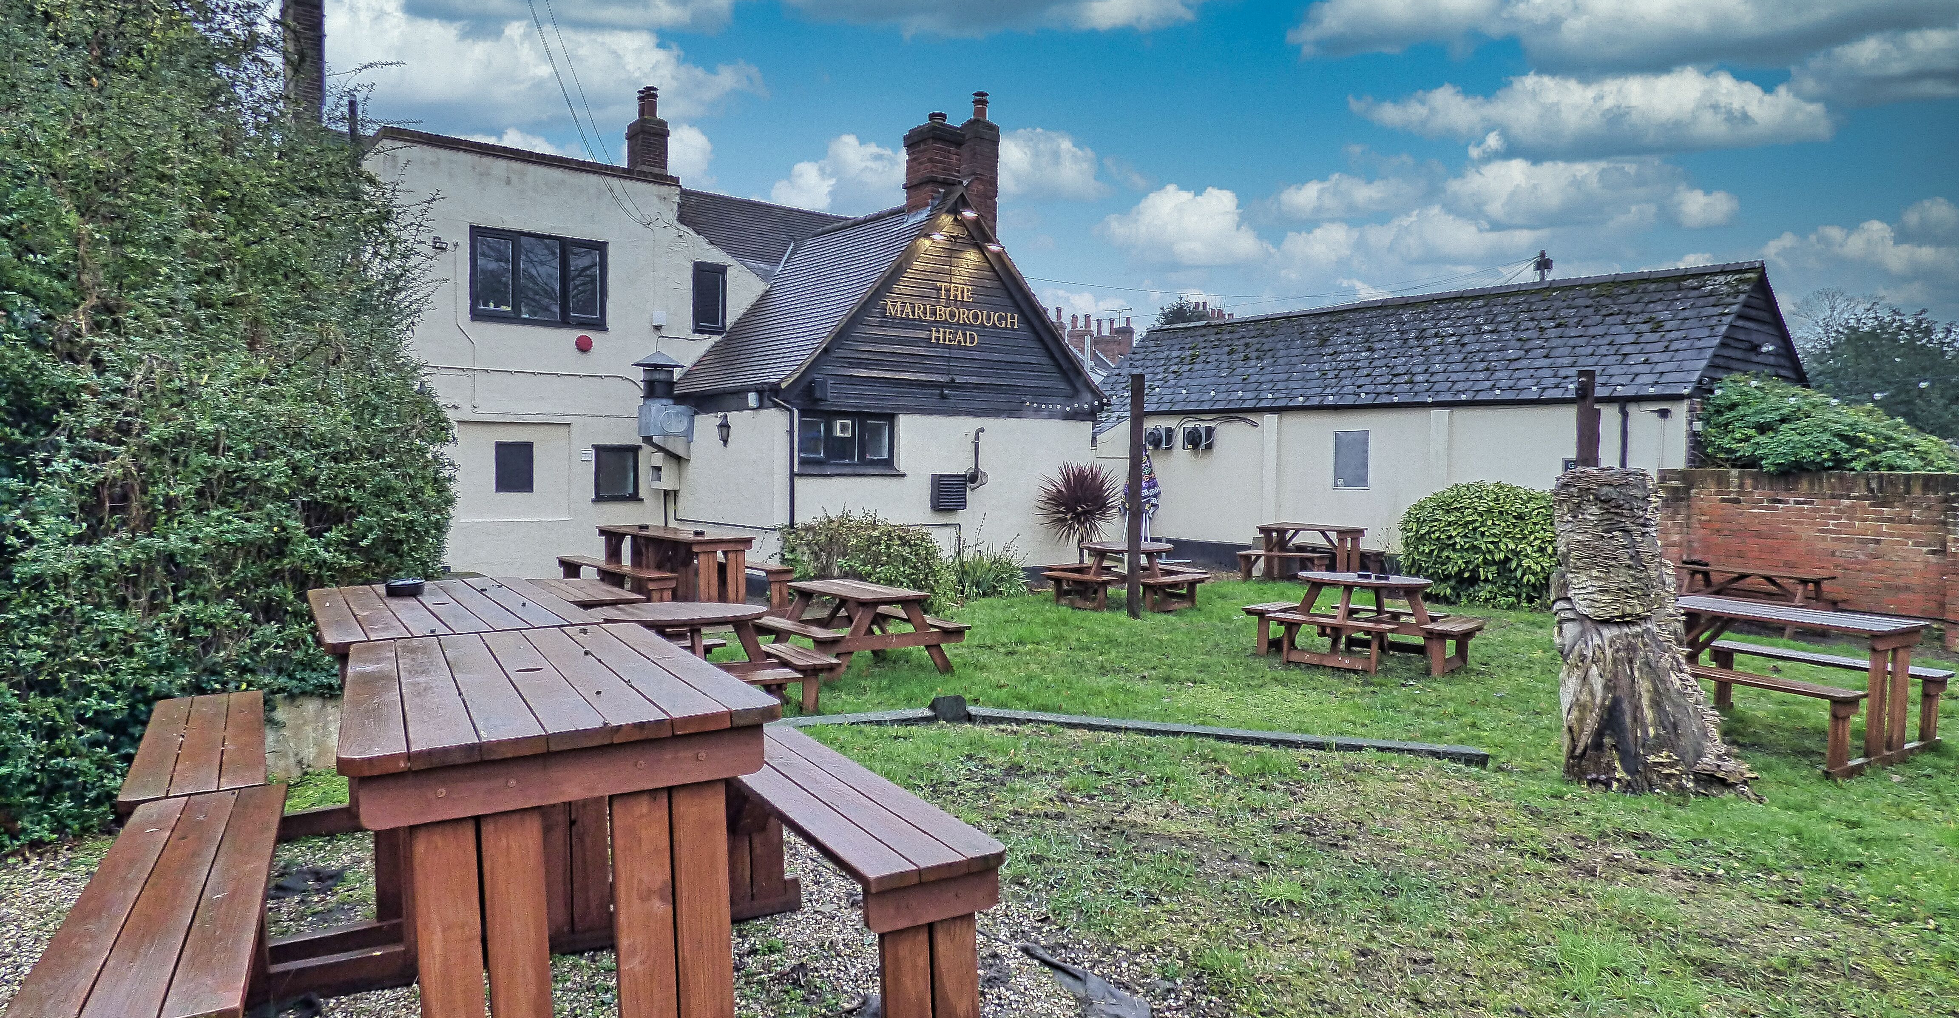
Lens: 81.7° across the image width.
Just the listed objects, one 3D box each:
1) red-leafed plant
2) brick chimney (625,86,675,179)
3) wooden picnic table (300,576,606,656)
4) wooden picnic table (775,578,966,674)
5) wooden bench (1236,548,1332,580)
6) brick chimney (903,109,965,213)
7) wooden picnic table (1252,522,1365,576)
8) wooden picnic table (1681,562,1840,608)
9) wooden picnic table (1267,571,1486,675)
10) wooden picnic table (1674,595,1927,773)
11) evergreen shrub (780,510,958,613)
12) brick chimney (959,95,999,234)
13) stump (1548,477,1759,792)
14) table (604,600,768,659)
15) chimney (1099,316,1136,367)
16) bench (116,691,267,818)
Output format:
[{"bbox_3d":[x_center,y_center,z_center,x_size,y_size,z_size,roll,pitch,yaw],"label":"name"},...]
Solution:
[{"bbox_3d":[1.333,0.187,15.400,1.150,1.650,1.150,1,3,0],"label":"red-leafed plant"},{"bbox_3d":[-6.851,-7.753,23.400,0.620,1.950,0.740,-1,3,-39],"label":"brick chimney"},{"bbox_3d":[-1.627,0.694,3.452,0.668,0.812,1.227,-2,4,-32],"label":"wooden picnic table"},{"bbox_3d":[-1.159,1.115,10.600,1.450,0.730,1.800,-2,2,-30],"label":"wooden picnic table"},{"bbox_3d":[4.235,0.848,15.830,0.300,0.450,1.400,-1,3,-33],"label":"wooden bench"},{"bbox_3d":[-0.592,-4.522,14.700,0.540,1.360,0.660,-1,3,-39],"label":"brick chimney"},{"bbox_3d":[4.466,0.631,15.216,0.680,0.770,1.250,-1,3,-40],"label":"wooden picnic table"},{"bbox_3d":[8.350,1.050,12.200,1.450,0.730,1.340,-1,3,-38],"label":"wooden picnic table"},{"bbox_3d":[3.378,0.976,9.986,1.840,0.730,1.840,3,2,37],"label":"wooden picnic table"},{"bbox_3d":[5.065,1.050,7.197,1.410,0.790,1.340,-1,4,-29],"label":"wooden picnic table"},{"bbox_3d":[-1.199,0.579,12.400,1.850,1.080,1.050,-1,3,-39],"label":"evergreen shrub"},{"bbox_3d":[0.014,-6.160,20.200,0.470,2.500,0.550,-1,3,-39],"label":"brick chimney"},{"bbox_3d":[3.570,0.610,6.100,0.800,1.640,0.900,-1,3,-30],"label":"stump"},{"bbox_3d":[-1.992,1.057,7.710,1.830,0.730,1.830,-1,2,-29],"label":"table"},{"bbox_3d":[6.899,-8.440,57.000,1.500,2.600,1.000,-1,3,-39],"label":"chimney"},{"bbox_3d":[-2.171,0.879,3.183,0.286,0.478,1.213,-2,4,-32],"label":"bench"}]

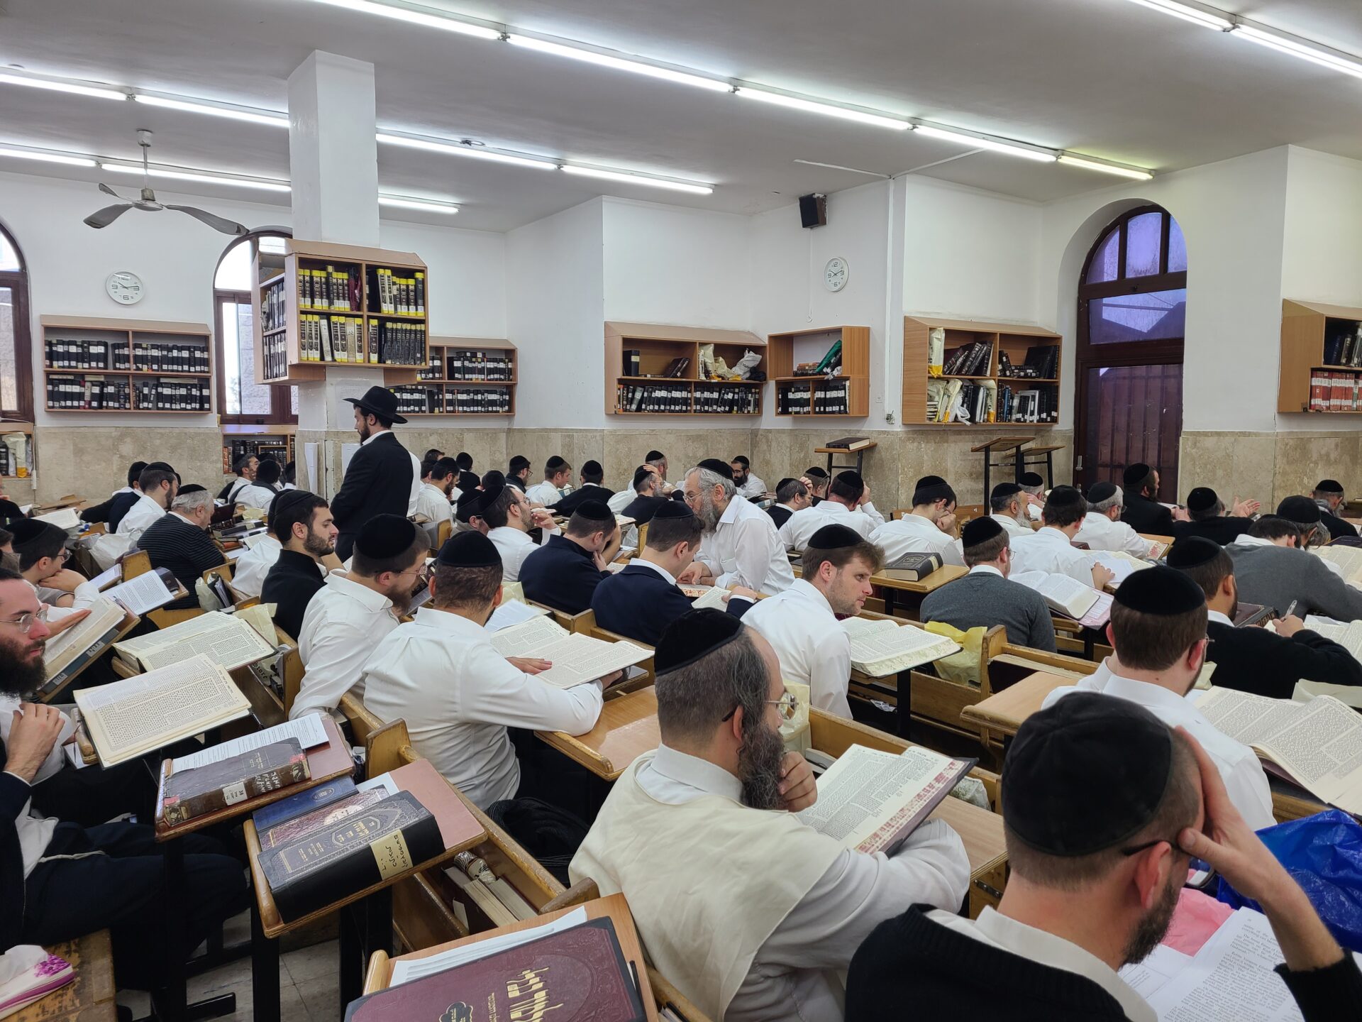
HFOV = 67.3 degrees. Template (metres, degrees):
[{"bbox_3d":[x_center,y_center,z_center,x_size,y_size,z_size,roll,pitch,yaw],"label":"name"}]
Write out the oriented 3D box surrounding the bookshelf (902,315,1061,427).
[{"bbox_3d":[2.741,-1.240,9.220,1.740,0.929,0.283,-3,5,-33],"label":"bookshelf"}]

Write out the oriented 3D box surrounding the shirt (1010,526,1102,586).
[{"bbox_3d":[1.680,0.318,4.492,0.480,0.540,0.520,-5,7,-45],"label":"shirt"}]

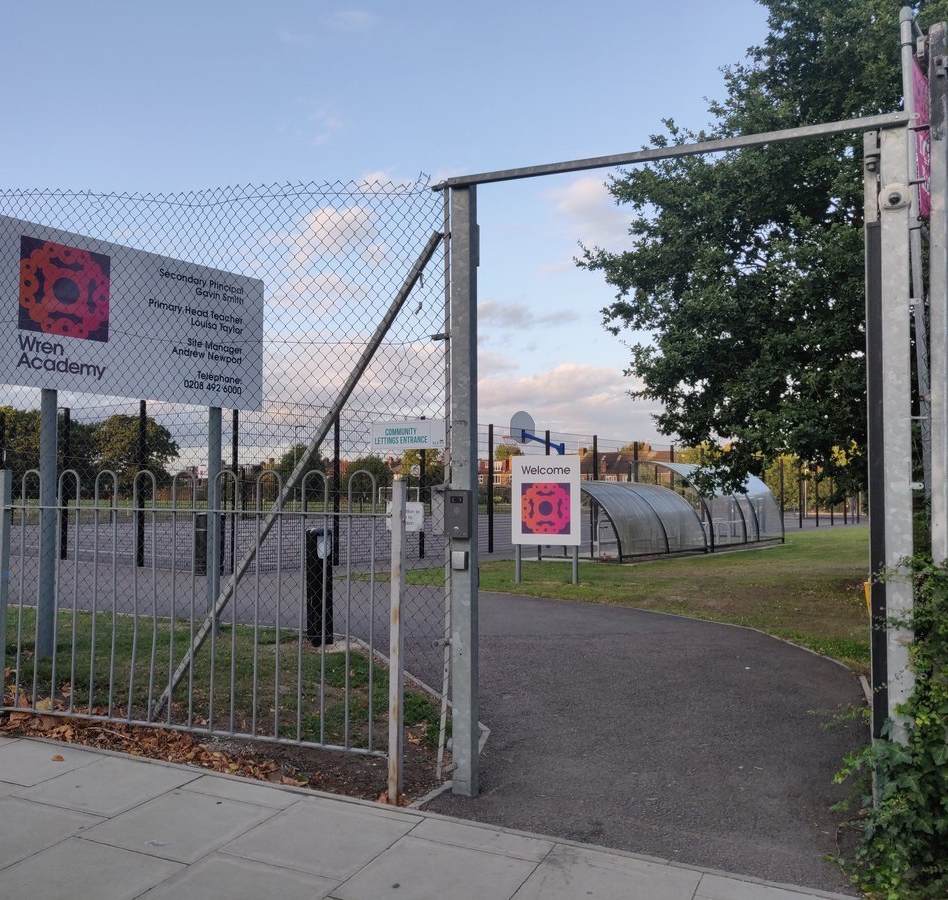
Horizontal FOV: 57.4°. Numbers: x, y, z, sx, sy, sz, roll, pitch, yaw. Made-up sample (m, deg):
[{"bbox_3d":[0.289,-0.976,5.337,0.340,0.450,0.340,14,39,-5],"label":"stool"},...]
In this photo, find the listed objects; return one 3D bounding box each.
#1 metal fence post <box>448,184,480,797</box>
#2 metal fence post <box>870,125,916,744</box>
[{"bbox_3d":[-0.046,0.185,4.230,0.100,2.940,0.100,-1,-1,22],"label":"metal fence post"},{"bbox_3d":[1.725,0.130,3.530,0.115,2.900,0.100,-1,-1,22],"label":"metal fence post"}]

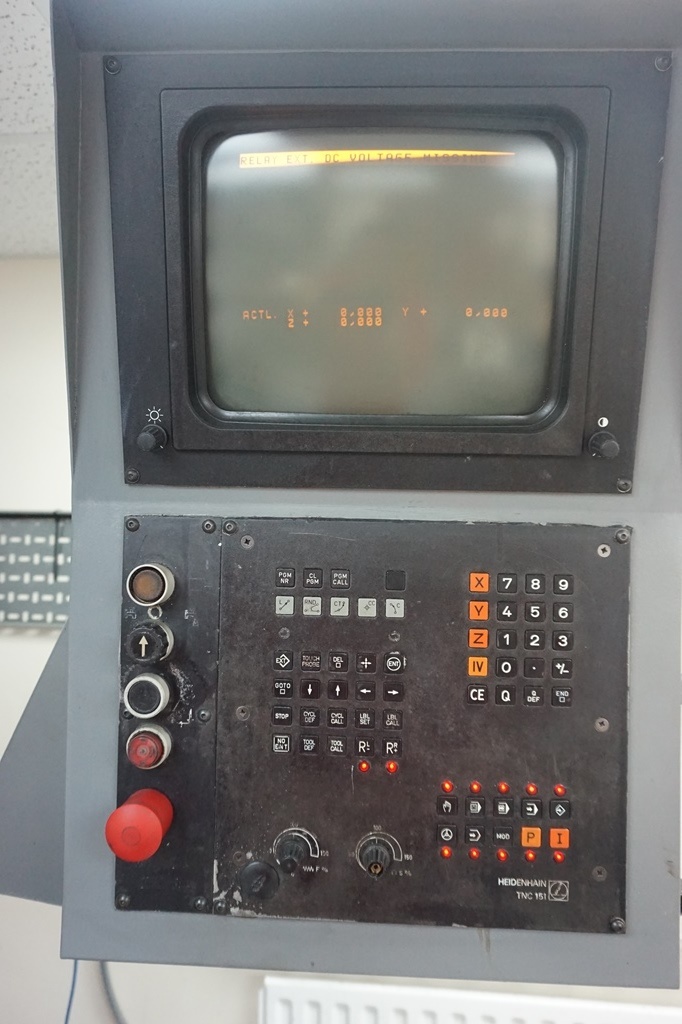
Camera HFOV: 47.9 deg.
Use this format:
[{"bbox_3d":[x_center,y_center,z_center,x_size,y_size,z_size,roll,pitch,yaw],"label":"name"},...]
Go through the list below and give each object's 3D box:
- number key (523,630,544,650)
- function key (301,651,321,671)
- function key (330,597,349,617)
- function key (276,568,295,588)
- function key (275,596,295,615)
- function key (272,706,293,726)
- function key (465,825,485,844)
[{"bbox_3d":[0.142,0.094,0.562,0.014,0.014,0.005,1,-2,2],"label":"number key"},{"bbox_3d":[-0.021,0.105,0.537,0.013,0.013,0.006,1,-1,3],"label":"function key"},{"bbox_3d":[0.000,0.066,0.532,0.013,0.013,0.004,1,-2,2],"label":"function key"},{"bbox_3d":[-0.039,0.047,0.544,0.013,0.013,0.005,1,-1,2],"label":"function key"},{"bbox_3d":[-0.039,0.066,0.538,0.013,0.013,0.006,1,-1,3],"label":"function key"},{"bbox_3d":[-0.040,0.141,0.531,0.013,0.013,0.004,1,-2,2],"label":"function key"},{"bbox_3d":[0.093,0.224,0.534,0.013,0.013,0.005,1,-1,2],"label":"function key"}]

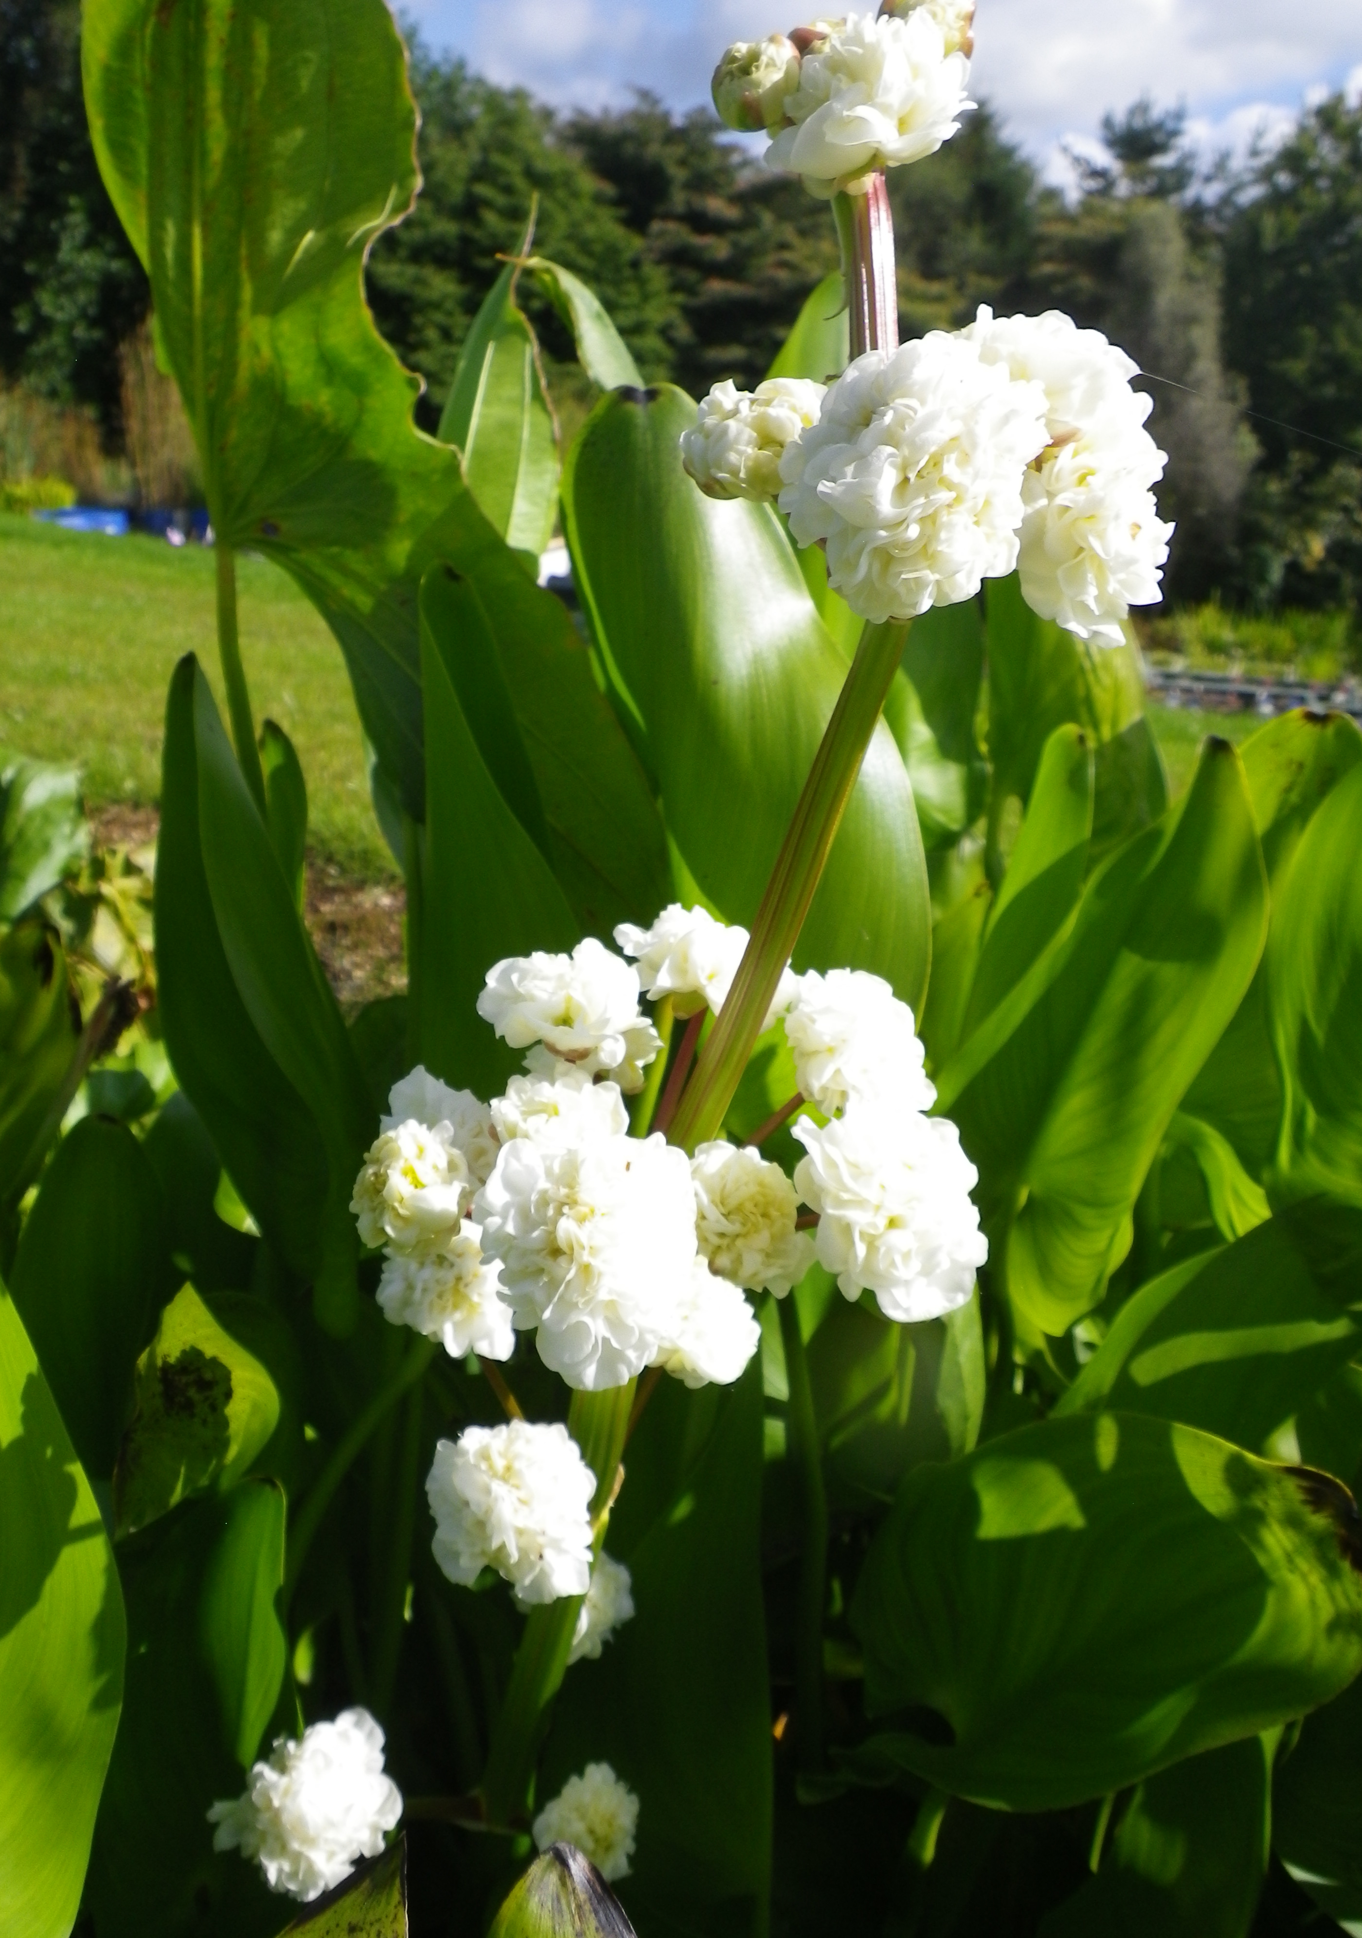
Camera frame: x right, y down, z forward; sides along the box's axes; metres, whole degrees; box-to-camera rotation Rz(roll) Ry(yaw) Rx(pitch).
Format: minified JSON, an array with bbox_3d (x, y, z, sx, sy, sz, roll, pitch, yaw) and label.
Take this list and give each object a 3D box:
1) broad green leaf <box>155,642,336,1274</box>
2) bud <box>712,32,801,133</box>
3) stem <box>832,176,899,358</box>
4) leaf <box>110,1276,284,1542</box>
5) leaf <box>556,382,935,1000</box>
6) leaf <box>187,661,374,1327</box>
[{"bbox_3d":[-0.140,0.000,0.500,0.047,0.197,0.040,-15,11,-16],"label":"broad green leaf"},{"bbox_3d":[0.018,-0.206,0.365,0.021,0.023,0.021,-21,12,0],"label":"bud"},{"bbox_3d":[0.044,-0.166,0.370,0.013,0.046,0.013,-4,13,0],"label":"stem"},{"bbox_3d":[-0.154,0.141,0.500,0.052,0.080,0.030,6,15,-11],"label":"leaf"},{"bbox_3d":[0.022,-0.080,0.480,0.090,0.200,0.050,-21,12,-6],"label":"leaf"},{"bbox_3d":[-0.129,0.009,0.500,0.045,0.212,0.040,-17,11,-16],"label":"leaf"}]

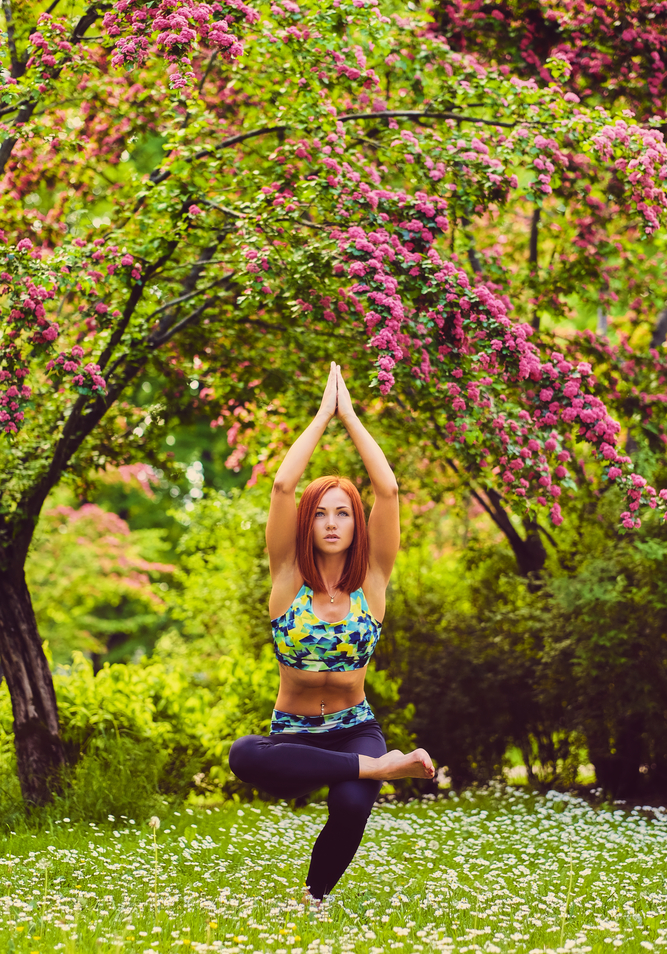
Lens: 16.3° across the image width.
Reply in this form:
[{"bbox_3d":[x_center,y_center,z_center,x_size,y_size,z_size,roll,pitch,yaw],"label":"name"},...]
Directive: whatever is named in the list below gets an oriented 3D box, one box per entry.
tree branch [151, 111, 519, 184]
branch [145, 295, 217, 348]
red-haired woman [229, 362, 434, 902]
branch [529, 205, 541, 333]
[{"bbox_3d":[0.004,-1.144,8.100,1.300,0.270,0.300,0,-1,9],"label":"tree branch"},{"bbox_3d":[-0.580,-0.589,8.900,0.267,0.206,0.120,0,-1,0],"label":"branch"},{"bbox_3d":[-0.006,0.457,6.900,0.600,1.580,0.600,0,-1,0],"label":"red-haired woman"},{"bbox_3d":[0.930,-0.960,10.800,0.056,0.574,0.060,0,-1,0],"label":"branch"}]

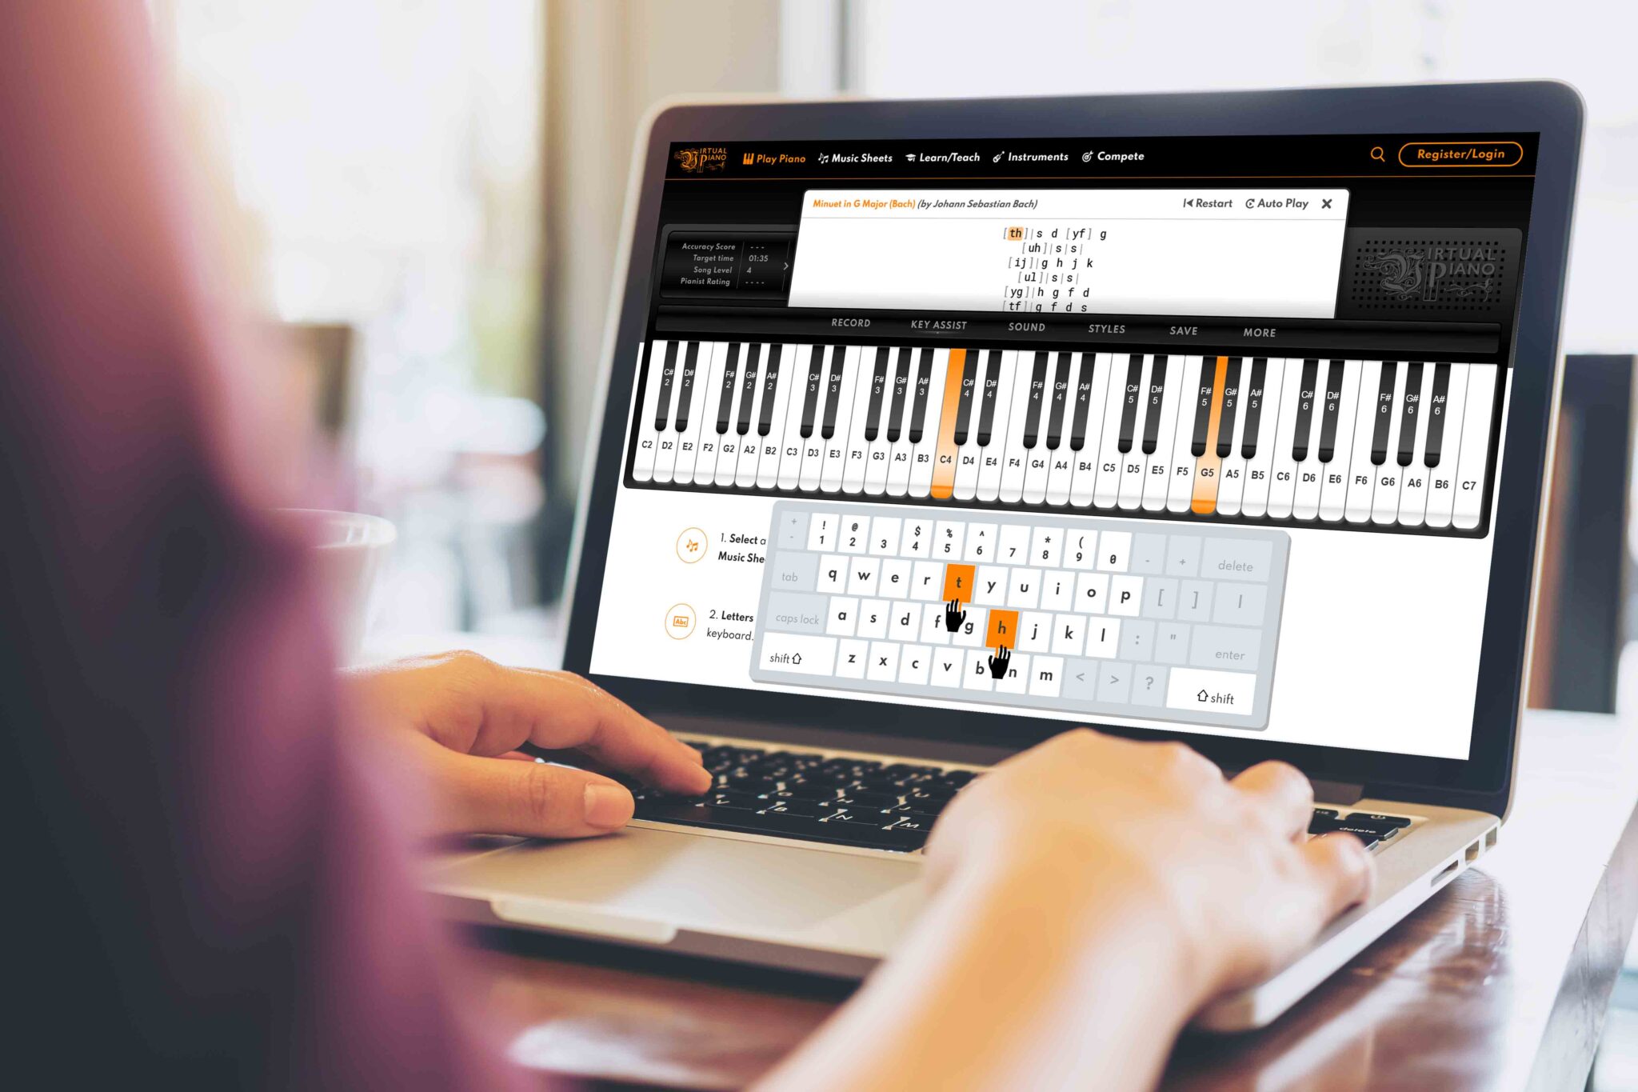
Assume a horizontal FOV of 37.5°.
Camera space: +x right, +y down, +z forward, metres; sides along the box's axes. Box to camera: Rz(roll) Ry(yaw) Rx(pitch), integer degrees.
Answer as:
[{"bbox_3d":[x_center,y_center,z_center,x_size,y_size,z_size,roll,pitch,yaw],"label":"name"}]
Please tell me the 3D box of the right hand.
[{"bbox_3d":[0.068,0.062,0.510,0.087,0.053,0.150,3,6,25],"label":"right hand"}]

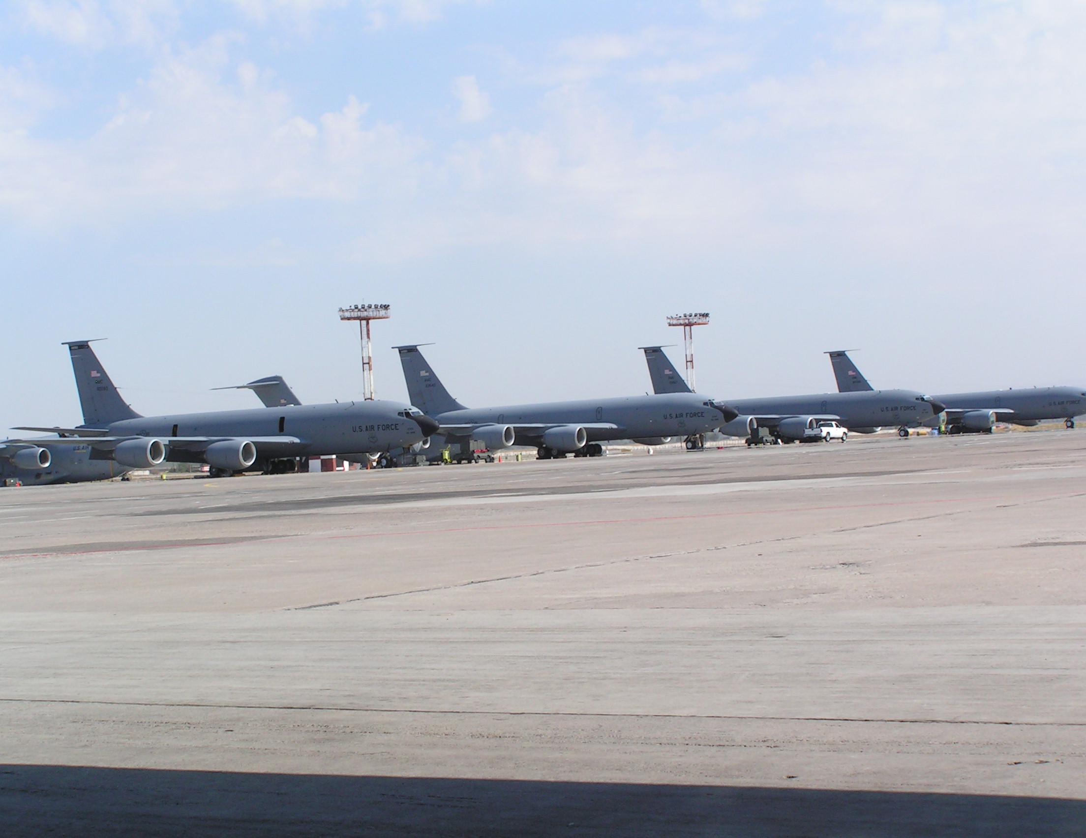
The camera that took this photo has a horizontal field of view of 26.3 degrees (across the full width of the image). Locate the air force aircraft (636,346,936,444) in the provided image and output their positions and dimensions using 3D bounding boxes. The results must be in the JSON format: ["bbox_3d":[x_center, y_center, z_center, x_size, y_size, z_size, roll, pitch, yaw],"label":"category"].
[{"bbox_3d":[29.023,-3.518,278.182,41.600,12.700,39.880,-4,-1,35],"label":"air force aircraft"}]

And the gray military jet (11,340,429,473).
[{"bbox_3d":[-25.651,-1.546,196.417,41.600,12.700,39.880,-4,-1,34],"label":"gray military jet"}]

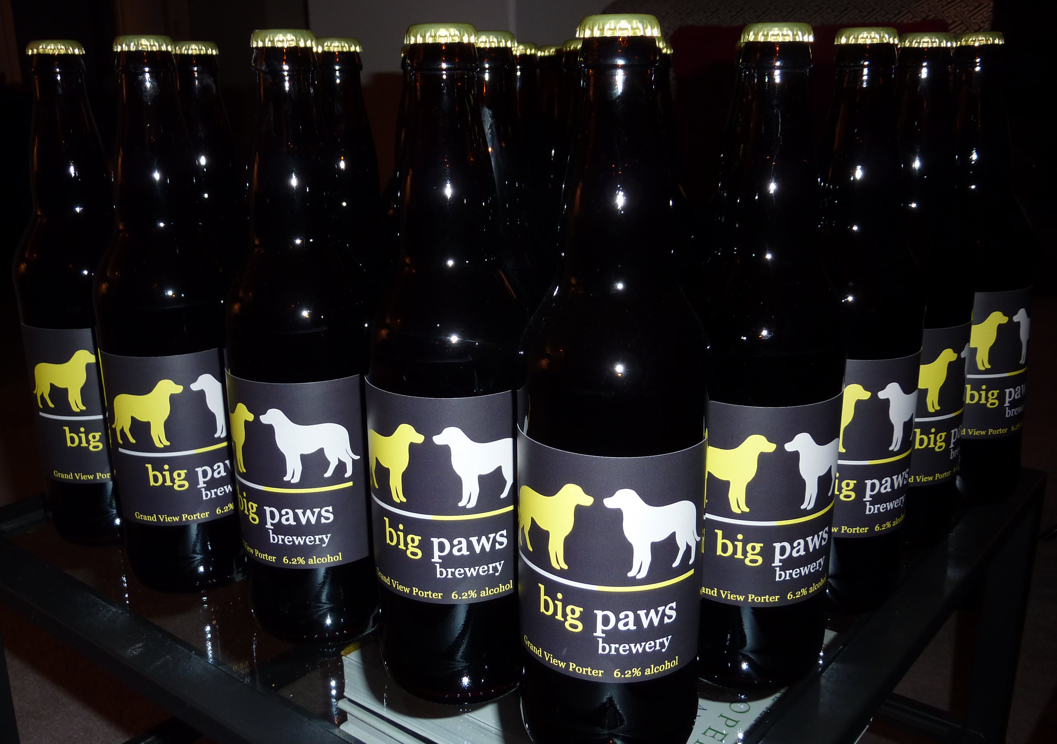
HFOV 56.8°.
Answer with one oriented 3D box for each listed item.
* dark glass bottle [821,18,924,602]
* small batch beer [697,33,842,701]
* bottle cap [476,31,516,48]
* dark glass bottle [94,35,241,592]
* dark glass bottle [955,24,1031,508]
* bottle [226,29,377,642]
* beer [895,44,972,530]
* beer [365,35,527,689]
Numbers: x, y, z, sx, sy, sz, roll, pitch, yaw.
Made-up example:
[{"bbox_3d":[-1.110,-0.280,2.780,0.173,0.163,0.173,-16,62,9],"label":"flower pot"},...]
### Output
[{"bbox_3d":[0.160,-0.021,0.494,0.074,0.288,0.074,-2,17,-5],"label":"dark glass bottle"},{"bbox_3d":[0.101,-0.001,0.432,0.074,0.288,0.074,-2,17,-3],"label":"small batch beer"},{"bbox_3d":[-0.020,-0.158,0.464,0.029,0.007,0.029,-1,17,0],"label":"bottle cap"},{"bbox_3d":[-0.188,-0.026,0.519,0.074,0.288,0.074,-8,19,-24],"label":"dark glass bottle"},{"bbox_3d":[0.278,-0.062,0.621,0.074,0.288,0.074,-6,18,-16],"label":"dark glass bottle"},{"bbox_3d":[-0.107,-0.012,0.472,0.074,0.288,0.074,9,20,28],"label":"bottle"},{"bbox_3d":[0.215,-0.043,0.560,0.074,0.288,0.074,-13,21,-34],"label":"beer"},{"bbox_3d":[-0.033,0.002,0.424,0.074,0.288,0.074,3,18,12],"label":"beer"}]

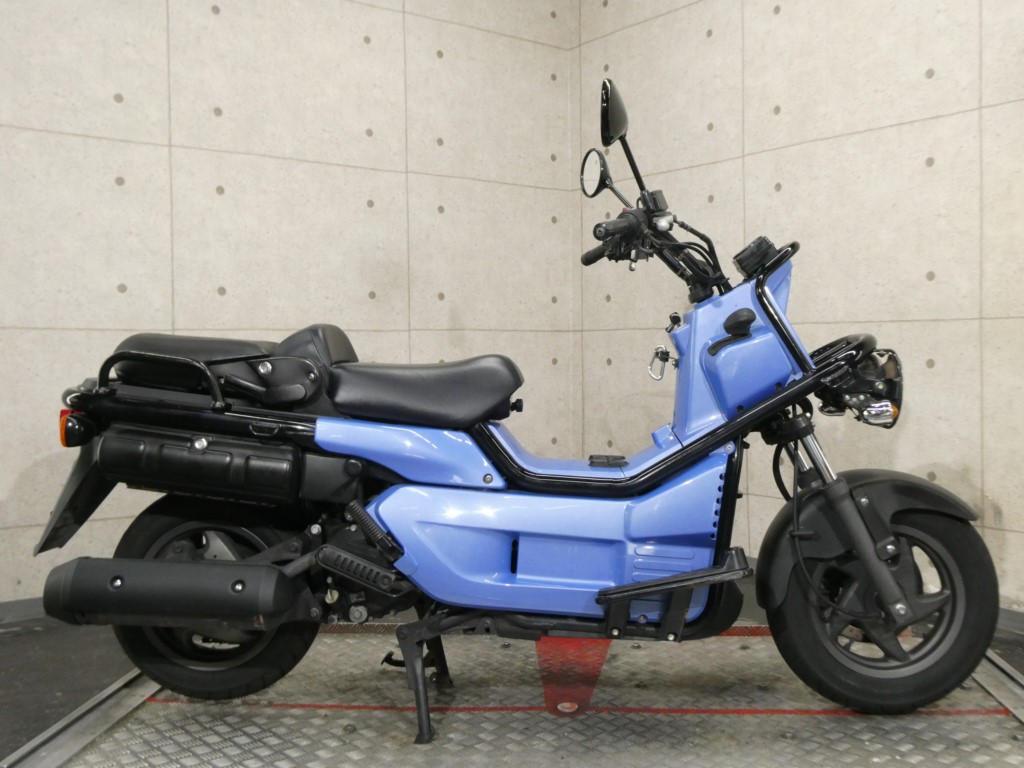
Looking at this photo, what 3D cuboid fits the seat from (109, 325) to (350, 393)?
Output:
[{"bbox_3d":[-0.616,-0.060,2.312,0.540,0.150,0.280,0,2,4],"label":"seat"}]

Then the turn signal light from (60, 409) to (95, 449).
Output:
[{"bbox_3d":[-0.893,0.096,2.128,0.078,0.072,0.085,-1,2,2],"label":"turn signal light"}]

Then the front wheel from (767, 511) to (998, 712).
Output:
[{"bbox_3d":[0.803,0.463,2.240,0.502,0.502,0.115,-1,2,-4],"label":"front wheel"}]

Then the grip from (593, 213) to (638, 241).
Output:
[{"bbox_3d":[0.200,-0.298,1.962,0.038,0.038,0.125,1,16,34],"label":"grip"}]

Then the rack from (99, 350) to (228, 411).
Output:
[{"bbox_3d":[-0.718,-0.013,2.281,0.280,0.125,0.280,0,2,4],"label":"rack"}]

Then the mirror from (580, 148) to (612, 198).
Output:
[{"bbox_3d":[0.213,-0.523,2.575,0.050,0.122,0.125,3,1,-19],"label":"mirror"}]

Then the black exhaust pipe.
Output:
[{"bbox_3d":[-0.688,0.426,2.106,0.520,0.143,0.145,1,2,2],"label":"black exhaust pipe"}]

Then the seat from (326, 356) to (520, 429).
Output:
[{"bbox_3d":[-0.171,0.014,2.284,0.400,0.155,0.310,0,2,4],"label":"seat"}]

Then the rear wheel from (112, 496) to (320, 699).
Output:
[{"bbox_3d":[-0.664,0.469,2.337,0.487,0.487,0.130,0,2,4],"label":"rear wheel"}]

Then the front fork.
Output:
[{"bbox_3d":[0.716,0.305,2.229,0.075,0.450,0.225,-29,4,-3],"label":"front fork"}]

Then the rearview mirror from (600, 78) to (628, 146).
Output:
[{"bbox_3d":[0.188,-0.496,1.902,0.048,0.125,0.125,1,2,20],"label":"rearview mirror"}]

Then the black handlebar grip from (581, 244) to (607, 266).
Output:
[{"bbox_3d":[0.222,-0.317,2.527,0.038,0.038,0.125,-1,-10,-29],"label":"black handlebar grip"}]

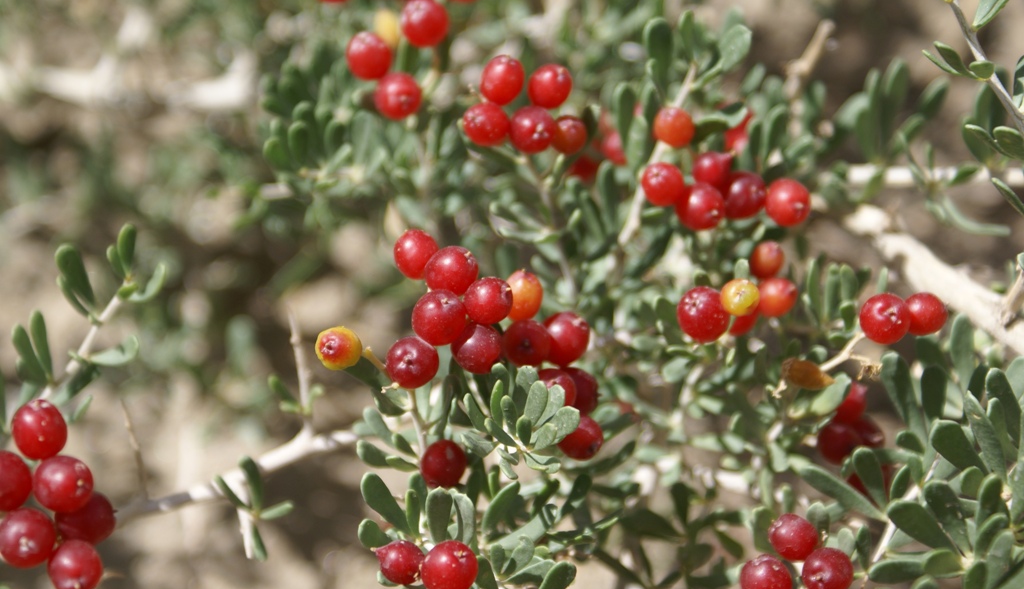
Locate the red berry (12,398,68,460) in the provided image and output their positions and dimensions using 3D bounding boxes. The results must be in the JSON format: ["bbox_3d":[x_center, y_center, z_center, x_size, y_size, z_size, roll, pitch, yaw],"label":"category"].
[{"bbox_3d":[-0.087,0.025,0.550,0.010,0.011,0.011,0,40,0],"label":"red berry"}]

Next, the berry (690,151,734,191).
[{"bbox_3d":[0.043,-0.027,0.650,0.009,0.009,0.009,0,40,0],"label":"berry"}]

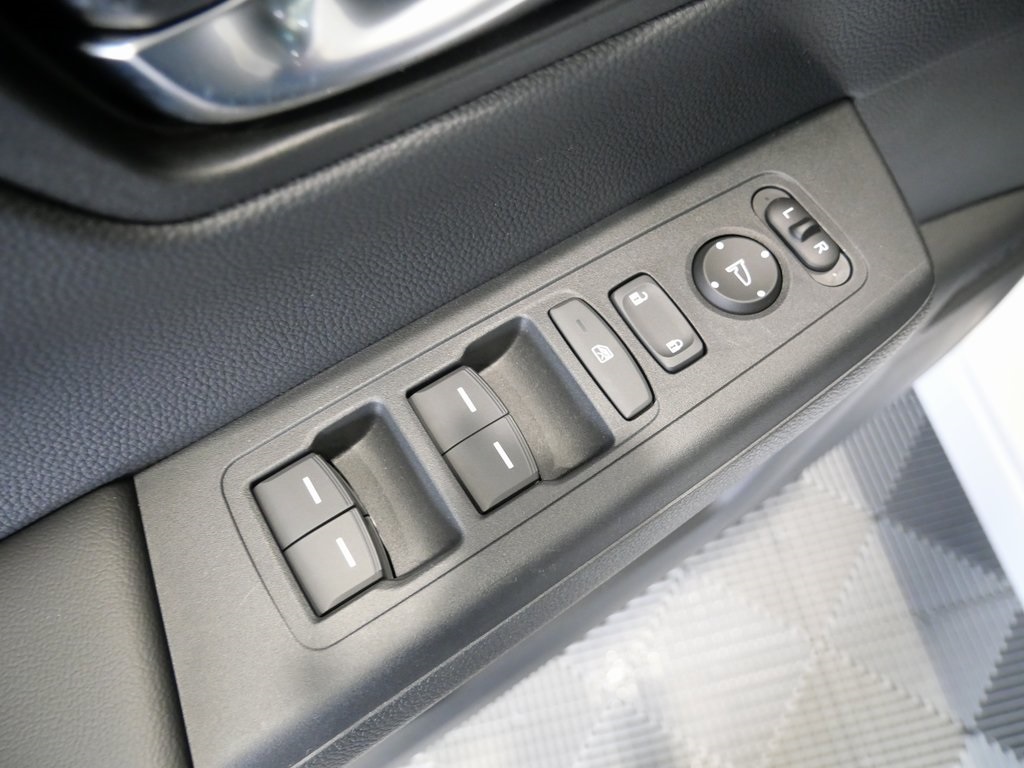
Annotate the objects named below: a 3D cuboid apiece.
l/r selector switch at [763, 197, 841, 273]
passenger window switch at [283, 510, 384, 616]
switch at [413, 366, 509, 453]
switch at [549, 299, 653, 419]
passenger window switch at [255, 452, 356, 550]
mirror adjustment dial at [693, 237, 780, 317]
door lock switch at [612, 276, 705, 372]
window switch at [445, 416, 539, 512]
[{"bbox_3d":[0.085,-0.042,0.208,0.011,0.006,0.025,-30,75,-16],"label":"l/r selector switch"},{"bbox_3d":[-0.040,0.041,0.165,0.018,0.008,0.017,-30,75,-16],"label":"passenger window switch"},{"bbox_3d":[-0.014,0.007,0.182,0.018,0.008,0.017,-30,75,-16],"label":"switch"},{"bbox_3d":[0.025,-0.007,0.191,0.012,0.006,0.035,-30,75,-16],"label":"switch"},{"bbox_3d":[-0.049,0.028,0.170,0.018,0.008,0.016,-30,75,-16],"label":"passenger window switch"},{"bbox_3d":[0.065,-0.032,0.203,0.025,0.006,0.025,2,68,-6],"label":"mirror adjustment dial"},{"bbox_3d":[0.040,-0.016,0.195,0.012,0.006,0.028,-30,75,-16],"label":"door lock switch"},{"bbox_3d":[-0.005,0.021,0.178,0.018,0.008,0.017,-30,75,-16],"label":"window switch"}]

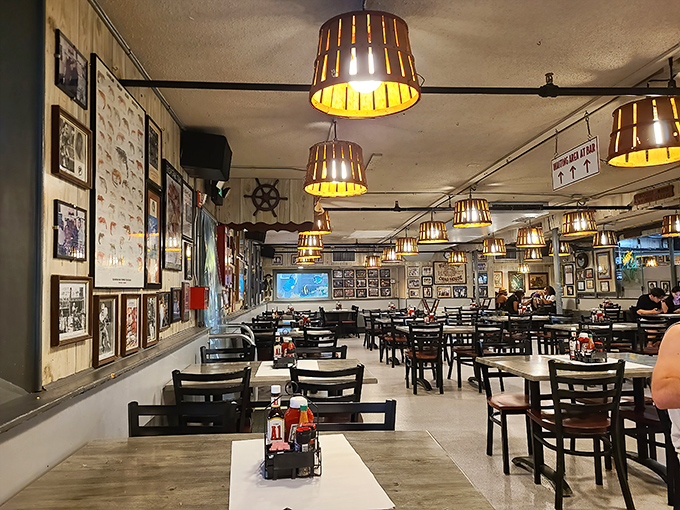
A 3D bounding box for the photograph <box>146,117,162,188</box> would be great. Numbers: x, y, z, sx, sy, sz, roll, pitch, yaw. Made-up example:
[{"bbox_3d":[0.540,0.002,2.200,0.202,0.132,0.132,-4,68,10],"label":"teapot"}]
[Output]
[{"bbox_3d":[-1.097,-0.595,3.041,0.028,0.370,0.285,-1,-4,-4],"label":"photograph"}]

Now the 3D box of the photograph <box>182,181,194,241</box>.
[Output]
[{"bbox_3d":[-1.272,-0.355,4.283,0.030,0.485,0.440,-1,-4,-5],"label":"photograph"}]

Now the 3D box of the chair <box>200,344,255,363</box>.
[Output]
[{"bbox_3d":[-0.808,1.089,3.581,0.420,0.840,0.460,-1,-4,-4],"label":"chair"}]

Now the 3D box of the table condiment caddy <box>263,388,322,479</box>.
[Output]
[{"bbox_3d":[-0.148,0.526,1.574,0.170,0.260,0.155,0,-4,-5],"label":"table condiment caddy"}]

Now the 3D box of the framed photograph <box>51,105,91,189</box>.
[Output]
[{"bbox_3d":[-1.126,-0.442,2.152,0.030,0.263,0.318,0,-4,-5],"label":"framed photograph"}]

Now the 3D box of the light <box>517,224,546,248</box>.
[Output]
[{"bbox_3d":[2.870,-0.270,7.647,0.455,0.320,0.455,-1,-4,-5],"label":"light"}]

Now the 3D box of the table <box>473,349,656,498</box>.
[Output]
[{"bbox_3d":[1.766,1.146,3.603,1.270,0.760,0.880,0,-4,-7],"label":"table"}]

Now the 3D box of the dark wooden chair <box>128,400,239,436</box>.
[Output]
[{"bbox_3d":[-0.574,0.994,1.714,0.435,0.887,0.480,-1,-4,-5],"label":"dark wooden chair"}]

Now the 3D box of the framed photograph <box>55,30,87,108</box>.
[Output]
[{"bbox_3d":[-1.137,-0.773,2.166,0.015,0.229,0.280,0,-4,-5],"label":"framed photograph"}]

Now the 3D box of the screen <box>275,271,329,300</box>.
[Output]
[{"bbox_3d":[-1.002,0.823,13.640,1.412,0.760,0.080,-1,-4,-5],"label":"screen"}]

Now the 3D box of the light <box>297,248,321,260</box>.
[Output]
[{"bbox_3d":[-0.641,-0.102,10.760,0.455,0.310,0.455,-1,-4,-5],"label":"light"}]

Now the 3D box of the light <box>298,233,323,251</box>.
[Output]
[{"bbox_3d":[-0.494,-0.225,8.700,0.450,0.290,0.450,-1,-4,-4],"label":"light"}]

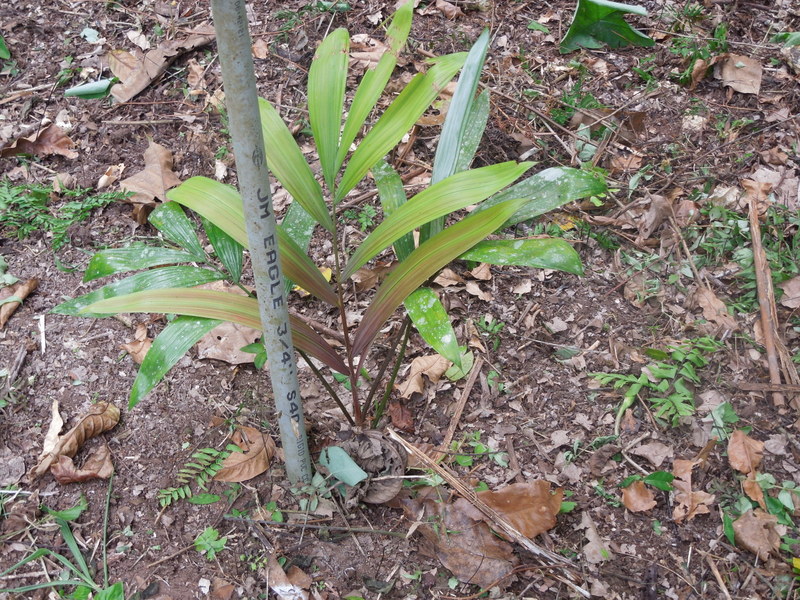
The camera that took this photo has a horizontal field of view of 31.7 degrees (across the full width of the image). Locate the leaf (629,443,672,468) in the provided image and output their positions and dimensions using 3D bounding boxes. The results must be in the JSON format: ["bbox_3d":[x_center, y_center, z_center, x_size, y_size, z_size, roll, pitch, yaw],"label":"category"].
[{"bbox_3d":[0.279,0.167,1.552,0.043,0.012,0.029,23,49,26],"label":"leaf"}]

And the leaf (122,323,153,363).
[{"bbox_3d":[-0.312,0.052,1.687,0.044,0.018,0.048,-3,43,0],"label":"leaf"}]

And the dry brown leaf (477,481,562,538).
[{"bbox_3d":[0.133,0.223,1.499,0.091,0.022,0.068,-9,49,-6],"label":"dry brown leaf"}]

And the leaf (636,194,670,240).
[{"bbox_3d":[0.332,-0.104,1.831,0.035,0.034,0.078,14,45,18],"label":"leaf"}]

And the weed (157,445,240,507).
[{"bbox_3d":[-0.221,0.190,1.536,0.043,0.030,0.109,29,56,25],"label":"weed"}]

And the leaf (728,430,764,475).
[{"bbox_3d":[0.378,0.167,1.541,0.037,0.018,0.049,18,47,22],"label":"leaf"}]

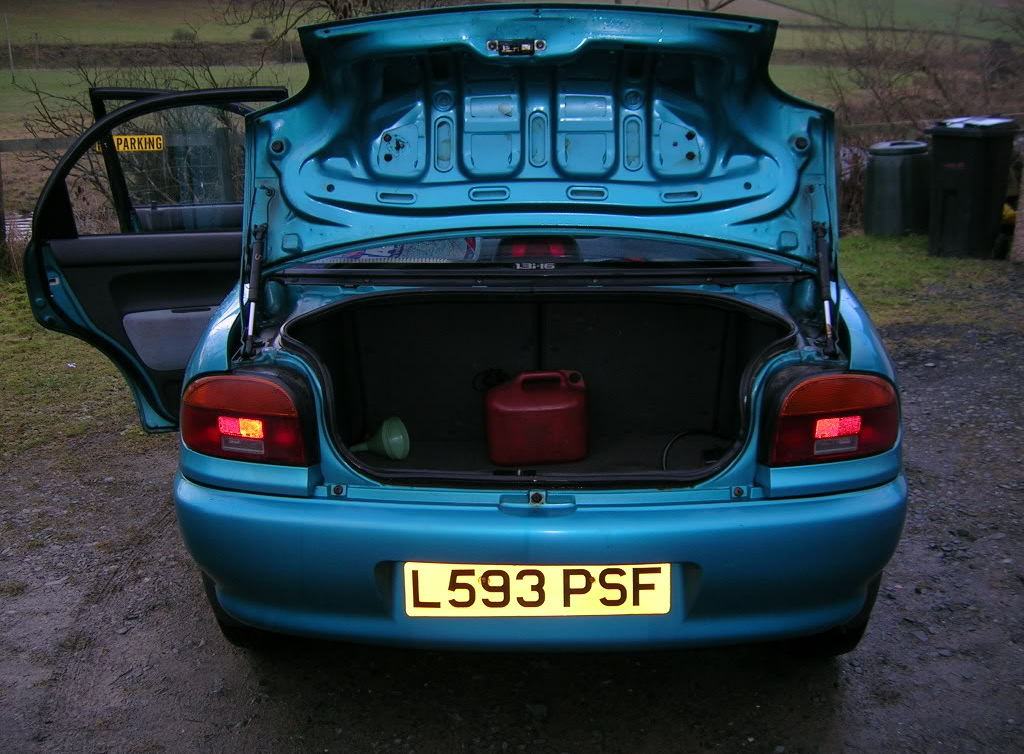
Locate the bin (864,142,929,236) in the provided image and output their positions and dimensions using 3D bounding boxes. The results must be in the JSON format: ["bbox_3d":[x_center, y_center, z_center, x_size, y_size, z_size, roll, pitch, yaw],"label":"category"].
[{"bbox_3d":[3.816,-1.866,10.250,0.670,0.920,0.670,0,16,0],"label":"bin"}]

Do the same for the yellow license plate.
[{"bbox_3d":[0.051,0.417,2.025,0.518,0.111,0.016,0,10,1],"label":"yellow license plate"}]

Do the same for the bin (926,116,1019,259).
[{"bbox_3d":[3.950,-1.629,8.900,0.720,1.080,0.580,-13,20,-39],"label":"bin"}]

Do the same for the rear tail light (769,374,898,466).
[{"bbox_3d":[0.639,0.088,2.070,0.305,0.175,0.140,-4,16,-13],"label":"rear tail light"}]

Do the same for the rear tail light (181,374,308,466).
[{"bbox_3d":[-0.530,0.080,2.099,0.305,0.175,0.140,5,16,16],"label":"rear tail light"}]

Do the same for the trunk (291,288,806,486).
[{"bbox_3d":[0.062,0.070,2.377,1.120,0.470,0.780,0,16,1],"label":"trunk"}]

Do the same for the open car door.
[{"bbox_3d":[-1.142,-0.391,3.443,0.920,1.090,0.220,-6,17,-21],"label":"open car door"}]

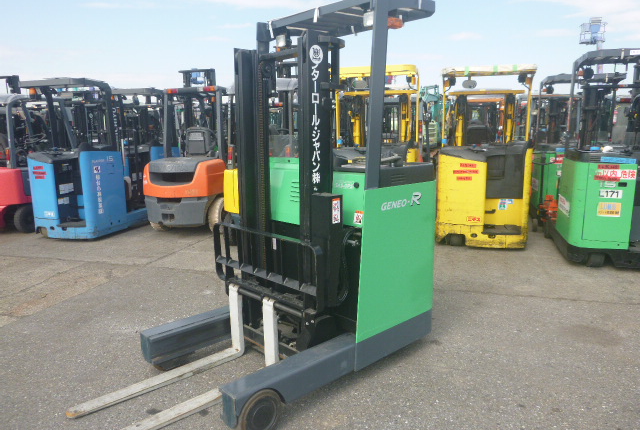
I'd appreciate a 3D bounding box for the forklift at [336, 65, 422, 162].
[{"bbox_3d":[0.891,-0.788,6.813,1.130,2.270,2.000,2,10,13],"label":"forklift"}]

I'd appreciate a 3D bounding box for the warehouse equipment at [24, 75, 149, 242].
[{"bbox_3d":[-3.439,-0.887,7.375,1.130,2.270,2.000,2,10,14],"label":"warehouse equipment"}]

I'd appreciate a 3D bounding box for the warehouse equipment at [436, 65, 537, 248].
[{"bbox_3d":[2.361,-0.772,6.724,1.130,2.270,2.000,3,10,16],"label":"warehouse equipment"}]

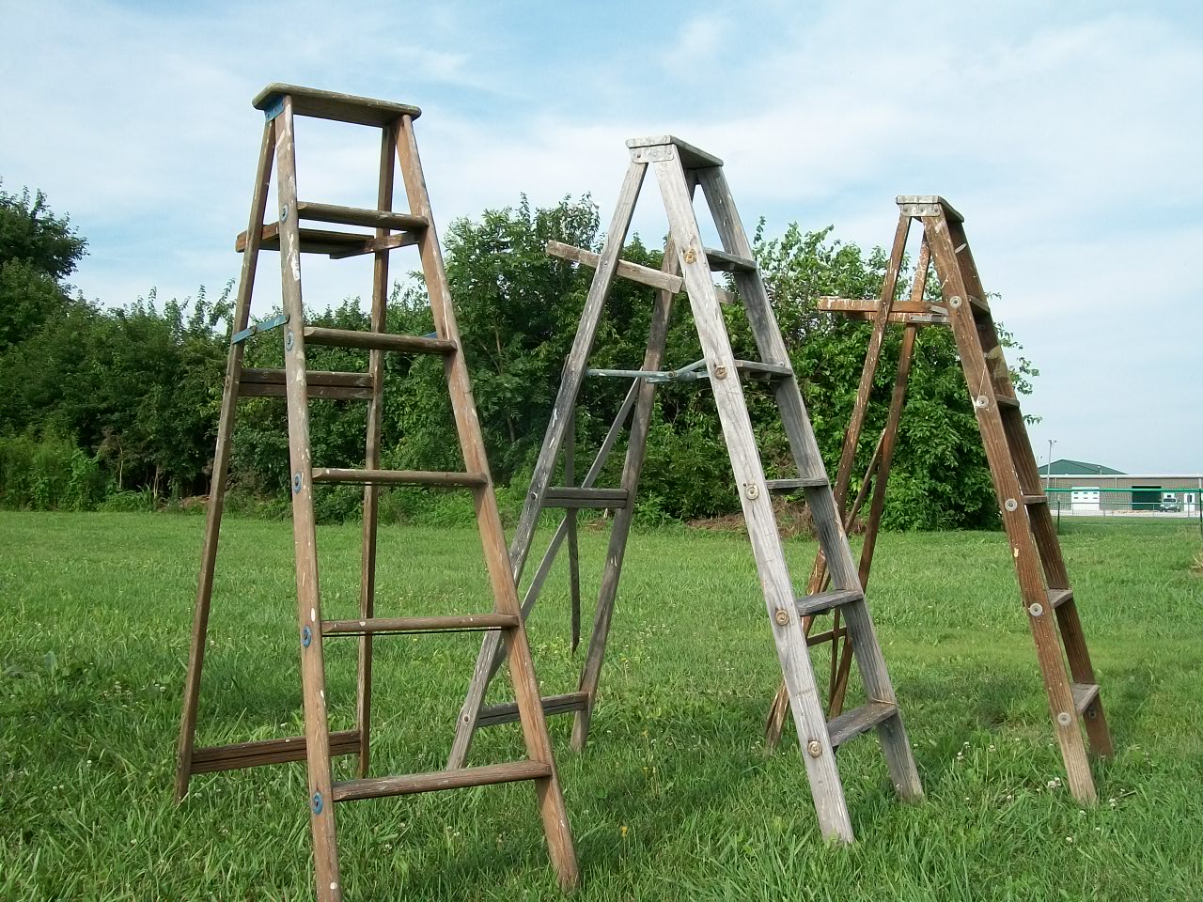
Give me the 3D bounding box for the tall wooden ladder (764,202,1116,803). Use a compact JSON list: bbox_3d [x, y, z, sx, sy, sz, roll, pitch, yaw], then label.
[{"bbox_3d":[1.060,0.097,3.890,0.955,1.714,0.568,0,-2,27],"label":"tall wooden ladder"}]

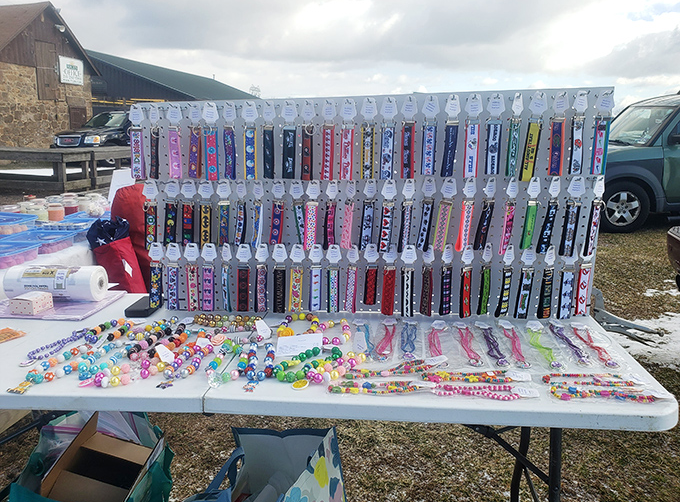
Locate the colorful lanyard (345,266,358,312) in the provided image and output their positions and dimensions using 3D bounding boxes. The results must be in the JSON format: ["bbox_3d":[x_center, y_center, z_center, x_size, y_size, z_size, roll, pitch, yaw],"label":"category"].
[{"bbox_3d":[0.033,0.109,1.431,0.034,0.139,0.014,4,14,7],"label":"colorful lanyard"}]

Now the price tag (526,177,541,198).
[{"bbox_3d":[0.496,-0.160,1.300,0.043,0.053,0.005,0,14,1],"label":"price tag"}]

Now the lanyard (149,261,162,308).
[{"bbox_3d":[-0.540,0.101,1.499,0.033,0.146,0.011,3,15,-12],"label":"lanyard"}]

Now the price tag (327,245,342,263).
[{"bbox_3d":[-0.016,0.008,1.412,0.043,0.052,0.005,0,13,8],"label":"price tag"}]

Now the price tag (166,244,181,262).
[{"bbox_3d":[-0.475,0.004,1.460,0.043,0.056,0.005,3,14,-4],"label":"price tag"}]

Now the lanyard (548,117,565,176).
[{"bbox_3d":[0.519,-0.249,1.225,0.031,0.140,0.015,2,15,15],"label":"lanyard"}]

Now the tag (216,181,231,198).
[{"bbox_3d":[-0.310,-0.163,1.367,0.040,0.051,0.004,-6,15,-17],"label":"tag"}]

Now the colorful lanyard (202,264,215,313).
[{"bbox_3d":[-0.384,0.109,1.493,0.033,0.139,0.014,3,13,-3],"label":"colorful lanyard"}]

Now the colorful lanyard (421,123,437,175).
[{"bbox_3d":[0.225,-0.259,1.293,0.034,0.129,0.014,2,14,7],"label":"colorful lanyard"}]

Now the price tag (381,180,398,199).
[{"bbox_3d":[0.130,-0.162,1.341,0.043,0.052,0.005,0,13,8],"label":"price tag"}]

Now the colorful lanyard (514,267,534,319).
[{"bbox_3d":[0.499,0.114,1.380,0.034,0.145,0.012,3,15,4],"label":"colorful lanyard"}]

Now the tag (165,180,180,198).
[{"bbox_3d":[-0.464,-0.171,1.417,0.043,0.052,0.005,8,15,-9],"label":"tag"}]

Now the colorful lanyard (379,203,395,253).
[{"bbox_3d":[0.125,-0.061,1.370,0.034,0.143,0.012,4,14,2],"label":"colorful lanyard"}]

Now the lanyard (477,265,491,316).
[{"bbox_3d":[0.389,0.106,1.379,0.032,0.134,0.012,-7,16,-28],"label":"lanyard"}]

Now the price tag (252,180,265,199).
[{"bbox_3d":[-0.217,-0.163,1.366,0.044,0.049,0.004,12,17,31],"label":"price tag"}]

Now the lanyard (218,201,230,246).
[{"bbox_3d":[-0.323,-0.074,1.423,0.033,0.129,0.014,3,13,-7],"label":"lanyard"}]

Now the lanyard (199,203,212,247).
[{"bbox_3d":[-0.376,-0.071,1.431,0.034,0.131,0.012,1,13,7],"label":"lanyard"}]

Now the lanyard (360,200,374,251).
[{"bbox_3d":[0.071,-0.066,1.353,0.032,0.137,0.017,1,15,-3],"label":"lanyard"}]

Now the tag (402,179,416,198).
[{"bbox_3d":[0.181,-0.162,1.336,0.043,0.052,0.003,-5,14,-20],"label":"tag"}]

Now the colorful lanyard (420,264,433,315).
[{"bbox_3d":[0.239,0.112,1.403,0.034,0.143,0.014,2,14,7],"label":"colorful lanyard"}]

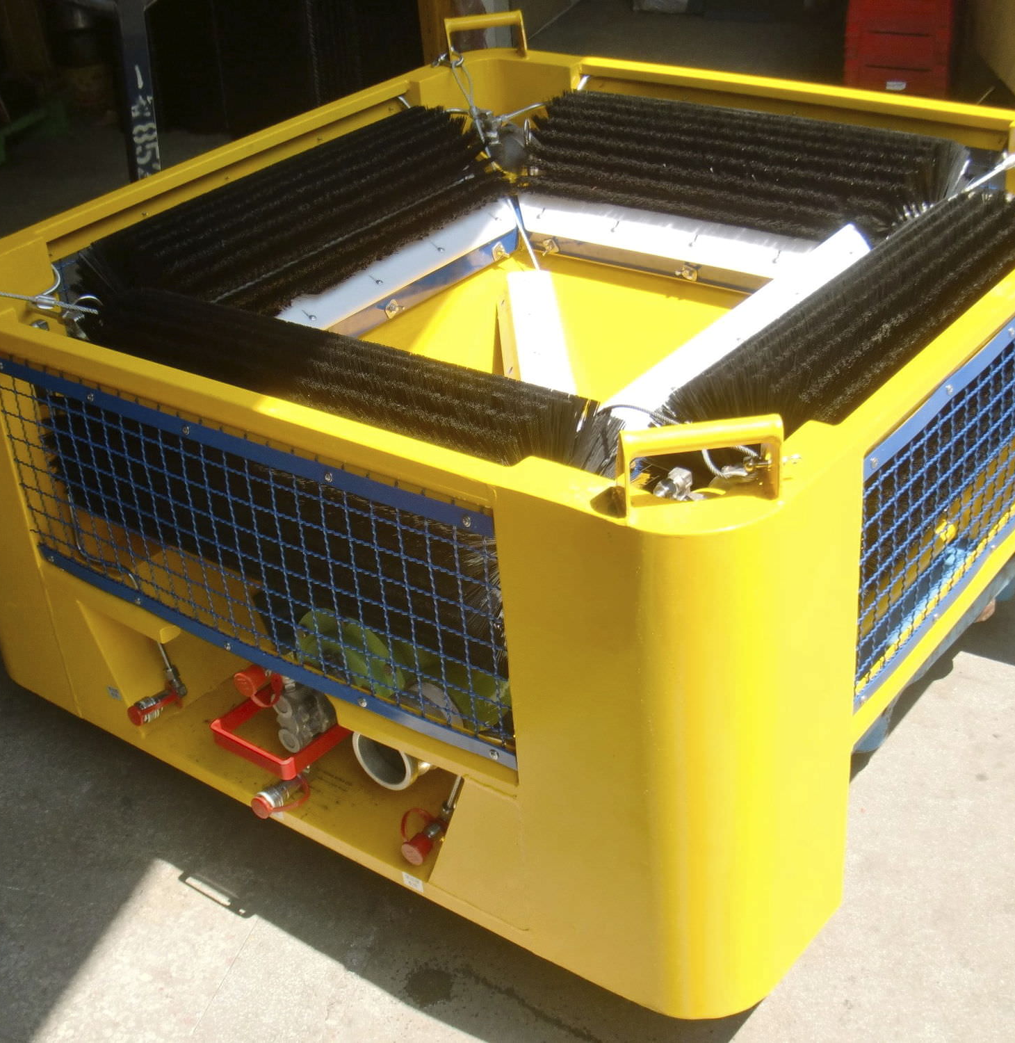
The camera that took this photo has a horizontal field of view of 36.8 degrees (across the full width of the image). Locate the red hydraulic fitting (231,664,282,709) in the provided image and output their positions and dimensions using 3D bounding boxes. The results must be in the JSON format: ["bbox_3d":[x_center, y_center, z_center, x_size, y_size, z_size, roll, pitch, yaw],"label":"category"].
[{"bbox_3d":[-0.346,0.220,2.143,0.046,0.048,0.062,18,37,33],"label":"red hydraulic fitting"}]

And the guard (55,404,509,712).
[{"bbox_3d":[-0.341,0.030,1.921,0.863,0.342,0.022,18,37,33],"label":"guard"}]

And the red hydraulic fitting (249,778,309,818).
[{"bbox_3d":[-0.313,0.376,2.118,0.043,0.040,0.075,20,38,35],"label":"red hydraulic fitting"}]

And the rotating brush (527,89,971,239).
[{"bbox_3d":[0.451,-0.567,2.776,0.812,0.342,0.342,18,37,33],"label":"rotating brush"}]

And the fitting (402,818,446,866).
[{"bbox_3d":[-0.100,0.410,1.980,0.042,0.042,0.070,16,36,30],"label":"fitting"}]

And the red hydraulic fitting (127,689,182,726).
[{"bbox_3d":[-0.516,0.270,2.266,0.040,0.042,0.078,23,40,38],"label":"red hydraulic fitting"}]

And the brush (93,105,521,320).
[{"bbox_3d":[-0.360,-0.446,2.670,0.342,0.342,0.827,18,37,33],"label":"brush"}]

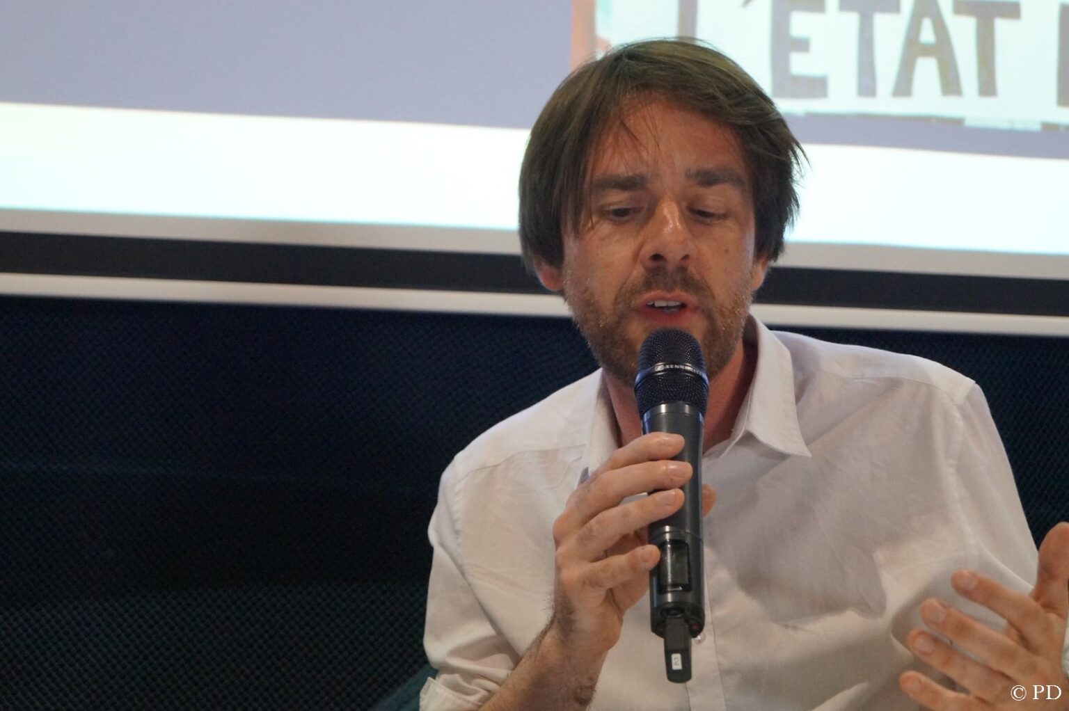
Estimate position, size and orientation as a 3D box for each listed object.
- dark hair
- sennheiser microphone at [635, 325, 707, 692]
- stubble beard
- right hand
[{"bbox_3d":[0.096,-0.149,1.690,0.208,0.182,0.210,0,-2,-2],"label":"dark hair"},{"bbox_3d":[0.093,0.098,1.475,0.050,0.252,0.050,-1,-27,3],"label":"sennheiser microphone"},{"bbox_3d":[0.090,-0.021,1.615,0.138,0.085,0.090,0,-2,-2],"label":"stubble beard"},{"bbox_3d":[0.064,0.127,1.478,0.109,0.150,0.100,0,-15,0],"label":"right hand"}]

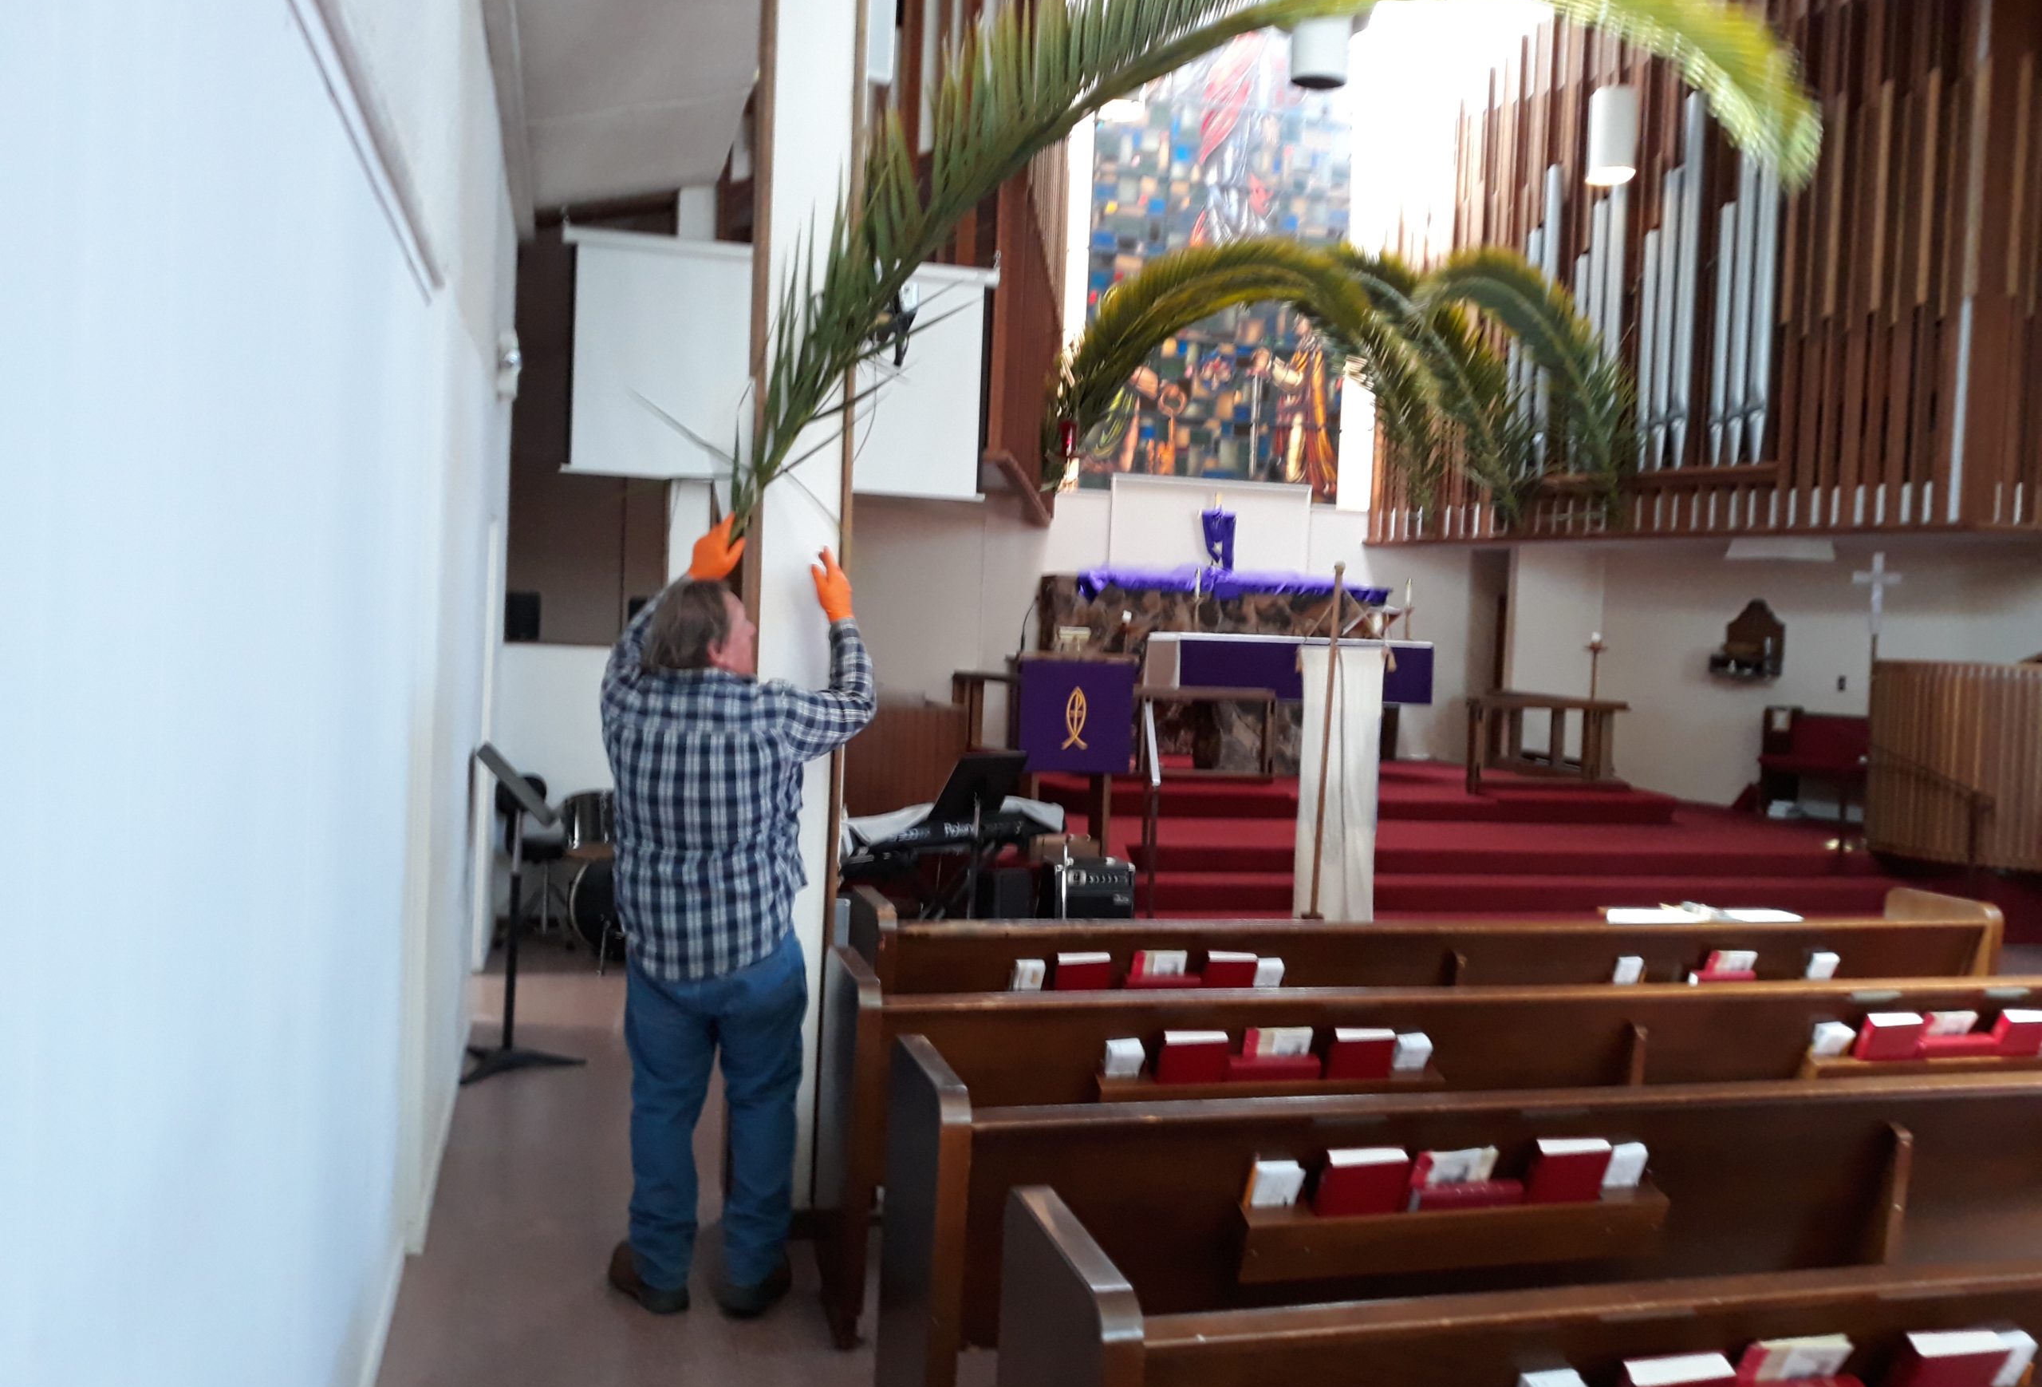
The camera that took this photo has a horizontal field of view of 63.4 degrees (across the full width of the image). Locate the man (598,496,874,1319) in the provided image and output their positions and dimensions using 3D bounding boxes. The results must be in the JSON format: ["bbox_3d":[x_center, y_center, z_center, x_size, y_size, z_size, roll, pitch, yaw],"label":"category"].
[{"bbox_3d":[-0.715,0.530,4.104,0.670,1.890,0.550,2,2,-7],"label":"man"}]

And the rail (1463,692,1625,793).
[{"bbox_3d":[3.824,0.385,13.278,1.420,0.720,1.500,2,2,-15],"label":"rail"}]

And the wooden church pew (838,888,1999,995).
[{"bbox_3d":[1.349,1.094,5.232,3.800,0.865,0.560,2,2,-15],"label":"wooden church pew"}]

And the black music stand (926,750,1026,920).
[{"bbox_3d":[-0.205,0.815,7.000,0.450,1.140,0.500,4,3,35],"label":"black music stand"}]

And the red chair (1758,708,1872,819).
[{"bbox_3d":[6.349,0.592,12.896,0.500,0.870,1.120,2,2,-15],"label":"red chair"}]

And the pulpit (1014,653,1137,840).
[{"bbox_3d":[0.256,0.345,9.225,0.670,1.120,0.450,2,2,-15],"label":"pulpit"}]

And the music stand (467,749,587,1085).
[{"bbox_3d":[-1.821,0.775,6.035,0.440,1.170,0.500,2,2,-15],"label":"music stand"}]

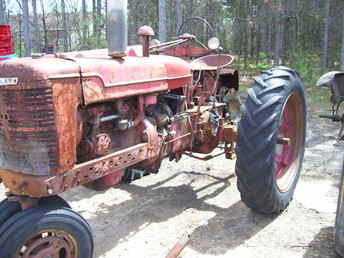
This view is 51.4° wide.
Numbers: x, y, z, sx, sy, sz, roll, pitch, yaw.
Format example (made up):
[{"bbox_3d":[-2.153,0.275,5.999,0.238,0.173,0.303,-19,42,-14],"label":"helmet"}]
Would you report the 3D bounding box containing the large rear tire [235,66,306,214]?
[{"bbox_3d":[1.045,0.124,3.600,0.300,1.465,1.465,6,12,33],"label":"large rear tire"}]

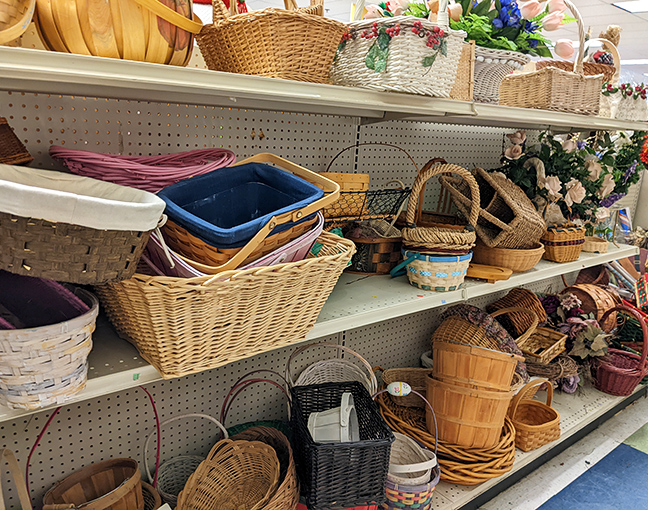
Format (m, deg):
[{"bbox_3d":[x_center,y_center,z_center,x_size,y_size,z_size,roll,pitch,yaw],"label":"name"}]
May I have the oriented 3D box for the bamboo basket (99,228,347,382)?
[{"bbox_3d":[-0.209,0.067,1.074,0.445,0.211,0.320,-8,18,-39],"label":"bamboo basket"}]

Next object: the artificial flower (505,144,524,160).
[{"bbox_3d":[0.790,-0.425,2.200,0.080,0.065,0.060,8,15,18],"label":"artificial flower"}]

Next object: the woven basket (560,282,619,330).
[{"bbox_3d":[1.393,0.290,2.794,0.165,0.259,0.259,-4,16,-29],"label":"woven basket"}]

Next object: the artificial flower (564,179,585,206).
[{"bbox_3d":[0.939,-0.234,1.981,0.081,0.107,0.076,10,16,24],"label":"artificial flower"}]

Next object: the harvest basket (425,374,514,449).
[{"bbox_3d":[0.502,0.552,1.874,0.303,0.185,0.303,7,-6,17],"label":"harvest basket"}]

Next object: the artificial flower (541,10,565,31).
[{"bbox_3d":[0.798,-0.812,1.840,0.076,0.050,0.050,-36,5,7],"label":"artificial flower"}]

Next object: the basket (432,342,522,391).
[{"bbox_3d":[0.526,0.444,1.905,0.300,0.185,0.300,11,-10,18],"label":"basket"}]

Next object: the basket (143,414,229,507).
[{"bbox_3d":[-0.376,0.593,1.485,0.234,0.335,0.188,0,15,-14],"label":"basket"}]

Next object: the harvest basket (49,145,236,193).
[{"bbox_3d":[-0.396,-0.142,1.248,0.447,0.208,0.241,-8,18,-39],"label":"harvest basket"}]

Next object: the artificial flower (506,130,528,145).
[{"bbox_3d":[0.738,-0.450,2.032,0.079,0.061,0.074,9,15,18],"label":"artificial flower"}]

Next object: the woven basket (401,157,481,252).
[{"bbox_3d":[0.342,-0.137,1.503,0.203,0.249,0.188,6,15,9],"label":"woven basket"}]

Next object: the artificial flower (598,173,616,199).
[{"bbox_3d":[1.147,-0.281,2.146,0.081,0.109,0.076,11,16,27],"label":"artificial flower"}]

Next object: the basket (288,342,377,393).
[{"bbox_3d":[0.026,0.475,1.767,0.300,0.388,0.250,0,15,-15],"label":"basket"}]

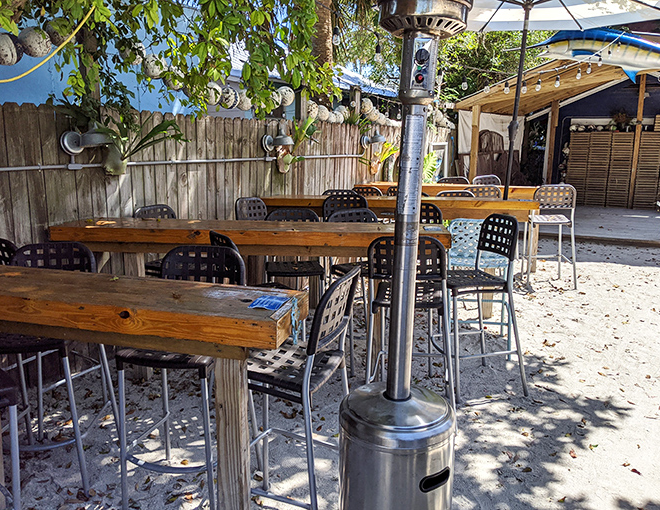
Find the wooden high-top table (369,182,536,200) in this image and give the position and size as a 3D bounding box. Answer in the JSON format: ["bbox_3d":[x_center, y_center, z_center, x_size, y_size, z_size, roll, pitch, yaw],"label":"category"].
[{"bbox_3d":[1.606,-0.346,6.737,2.540,1.067,0.460,1,12,9],"label":"wooden high-top table"}]

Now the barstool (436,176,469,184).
[{"bbox_3d":[1.616,-0.418,6.950,0.530,1.120,0.490,2,12,10],"label":"barstool"}]

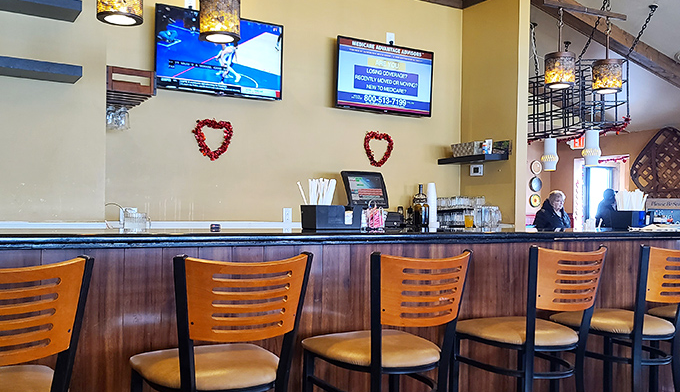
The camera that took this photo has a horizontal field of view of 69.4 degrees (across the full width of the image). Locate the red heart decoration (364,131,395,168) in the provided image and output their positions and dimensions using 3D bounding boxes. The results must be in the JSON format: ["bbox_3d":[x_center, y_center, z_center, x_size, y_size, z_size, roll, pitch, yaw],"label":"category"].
[{"bbox_3d":[0.307,-0.362,3.820,0.273,0.280,0.050,2,-1,-27],"label":"red heart decoration"}]

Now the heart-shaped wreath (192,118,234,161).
[{"bbox_3d":[-0.838,-0.369,3.240,0.273,0.280,0.050,2,-1,-27],"label":"heart-shaped wreath"}]

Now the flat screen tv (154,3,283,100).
[{"bbox_3d":[-0.812,-0.965,3.370,0.870,0.525,0.080,2,3,-28],"label":"flat screen tv"}]

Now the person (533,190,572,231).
[{"bbox_3d":[2.430,0.560,5.500,0.500,1.280,0.620,2,-1,-30],"label":"person"}]

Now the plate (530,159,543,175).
[{"bbox_3d":[3.120,-0.447,7.800,0.235,0.235,0.030,2,-1,-27],"label":"plate"}]

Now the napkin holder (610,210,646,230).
[{"bbox_3d":[1.895,0.157,3.215,0.165,0.108,0.140,2,-1,-28],"label":"napkin holder"}]

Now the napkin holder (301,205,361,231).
[{"bbox_3d":[-0.040,0.103,2.397,0.241,0.108,0.160,2,-1,-28],"label":"napkin holder"}]

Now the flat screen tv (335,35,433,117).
[{"bbox_3d":[0.372,-0.925,3.870,0.870,0.525,0.080,2,2,-27],"label":"flat screen tv"}]

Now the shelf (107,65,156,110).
[{"bbox_3d":[-1.225,-0.597,2.780,0.245,0.135,0.500,2,-1,-31],"label":"shelf"}]

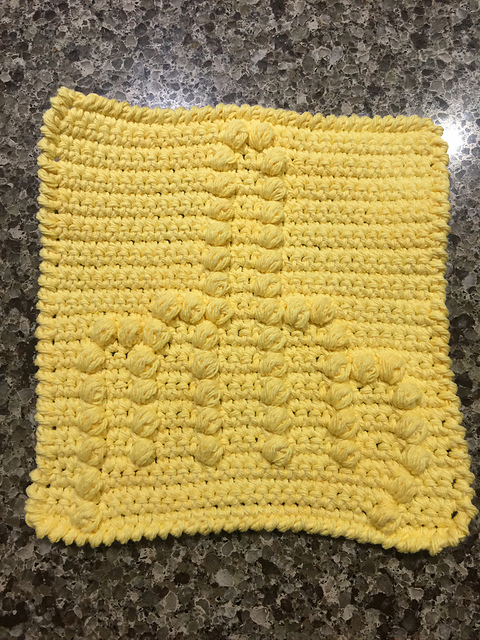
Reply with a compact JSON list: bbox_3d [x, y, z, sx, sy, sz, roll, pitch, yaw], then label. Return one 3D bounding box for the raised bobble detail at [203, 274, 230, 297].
[{"bbox_3d":[-0.013,-0.019,0.290,0.015,0.009,0.013,0,81,0],"label":"raised bobble detail"}]

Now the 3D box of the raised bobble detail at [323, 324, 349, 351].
[{"bbox_3d":[0.051,0.009,0.285,0.014,0.009,0.014,0,81,0],"label":"raised bobble detail"}]

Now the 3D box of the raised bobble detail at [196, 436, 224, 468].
[{"bbox_3d":[-0.016,0.069,0.282,0.015,0.008,0.015,0,81,0],"label":"raised bobble detail"}]

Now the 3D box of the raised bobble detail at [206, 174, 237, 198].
[{"bbox_3d":[-0.011,-0.076,0.306,0.017,0.009,0.013,0,78,0],"label":"raised bobble detail"}]

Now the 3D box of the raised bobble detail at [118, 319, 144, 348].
[{"bbox_3d":[-0.061,0.007,0.299,0.014,0.009,0.016,0,81,0],"label":"raised bobble detail"}]

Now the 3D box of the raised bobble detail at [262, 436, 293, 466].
[{"bbox_3d":[0.019,0.068,0.276,0.015,0.009,0.015,0,78,0],"label":"raised bobble detail"}]

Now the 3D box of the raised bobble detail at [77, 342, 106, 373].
[{"bbox_3d":[-0.082,0.021,0.297,0.016,0.009,0.016,0,81,0],"label":"raised bobble detail"}]

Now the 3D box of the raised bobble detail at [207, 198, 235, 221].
[{"bbox_3d":[-0.011,-0.062,0.303,0.015,0.009,0.012,0,78,0],"label":"raised bobble detail"}]

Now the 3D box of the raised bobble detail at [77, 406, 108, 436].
[{"bbox_3d":[-0.080,0.055,0.291,0.017,0.009,0.016,0,81,0],"label":"raised bobble detail"}]

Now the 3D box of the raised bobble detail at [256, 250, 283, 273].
[{"bbox_3d":[0.016,-0.032,0.297,0.014,0.009,0.012,0,78,0],"label":"raised bobble detail"}]

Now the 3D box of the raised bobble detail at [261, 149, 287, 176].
[{"bbox_3d":[0.019,-0.088,0.301,0.014,0.009,0.015,0,81,0],"label":"raised bobble detail"}]

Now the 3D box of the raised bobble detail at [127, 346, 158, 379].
[{"bbox_3d":[-0.052,0.022,0.283,0.016,0.009,0.016,0,81,0],"label":"raised bobble detail"}]

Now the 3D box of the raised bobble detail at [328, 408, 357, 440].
[{"bbox_3d":[0.054,0.054,0.279,0.015,0.009,0.015,0,81,0],"label":"raised bobble detail"}]

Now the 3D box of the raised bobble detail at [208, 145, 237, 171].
[{"bbox_3d":[-0.010,-0.093,0.308,0.016,0.008,0.014,0,81,0],"label":"raised bobble detail"}]

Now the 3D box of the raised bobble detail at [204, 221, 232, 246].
[{"bbox_3d":[-0.012,-0.050,0.308,0.016,0.009,0.015,0,81,0],"label":"raised bobble detail"}]

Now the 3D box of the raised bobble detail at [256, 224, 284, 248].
[{"bbox_3d":[0.018,-0.047,0.305,0.015,0.010,0.013,0,78,0],"label":"raised bobble detail"}]

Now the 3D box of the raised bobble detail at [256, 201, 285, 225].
[{"bbox_3d":[0.018,-0.060,0.303,0.014,0.008,0.013,0,81,0],"label":"raised bobble detail"}]

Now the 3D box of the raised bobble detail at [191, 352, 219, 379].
[{"bbox_3d":[-0.019,0.024,0.283,0.014,0.009,0.014,0,81,0],"label":"raised bobble detail"}]

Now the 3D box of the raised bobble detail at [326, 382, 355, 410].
[{"bbox_3d":[0.055,0.042,0.293,0.015,0.009,0.015,0,81,0],"label":"raised bobble detail"}]

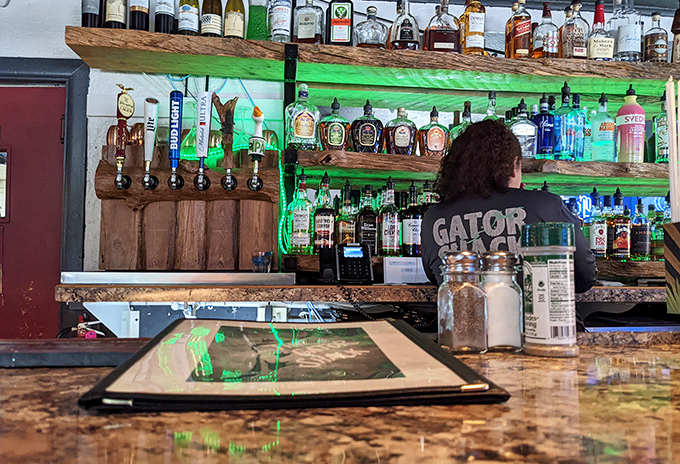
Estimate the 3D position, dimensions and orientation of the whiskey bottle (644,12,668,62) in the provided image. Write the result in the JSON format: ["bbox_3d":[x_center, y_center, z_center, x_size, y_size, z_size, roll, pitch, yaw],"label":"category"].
[{"bbox_3d":[1.382,-0.836,2.316,0.090,0.240,0.090,1,-2,4],"label":"whiskey bottle"}]

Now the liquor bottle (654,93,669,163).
[{"bbox_3d":[1.491,-0.479,2.420,0.098,0.335,0.092,1,-4,-6],"label":"liquor bottle"}]

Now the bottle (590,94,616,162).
[{"bbox_3d":[1.154,-0.450,2.320,0.090,0.310,0.090,1,-1,-6],"label":"bottle"}]

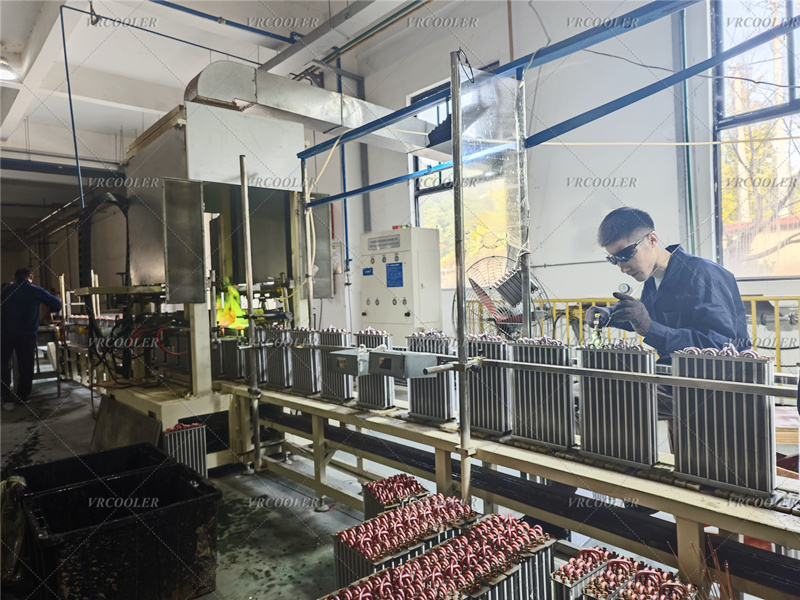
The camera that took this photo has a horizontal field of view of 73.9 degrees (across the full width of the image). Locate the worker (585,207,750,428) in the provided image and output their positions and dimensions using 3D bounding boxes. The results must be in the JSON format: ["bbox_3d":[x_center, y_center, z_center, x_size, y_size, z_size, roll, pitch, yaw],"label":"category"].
[{"bbox_3d":[1.025,0.373,2.075,0.720,1.450,0.530,-3,1,-27],"label":"worker"}]

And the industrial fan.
[{"bbox_3d":[0.660,0.421,3.087,0.500,1.349,0.760,-3,1,-41],"label":"industrial fan"}]

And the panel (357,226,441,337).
[{"bbox_3d":[0.023,0.130,6.426,0.435,1.872,0.912,-3,1,-42],"label":"panel"}]

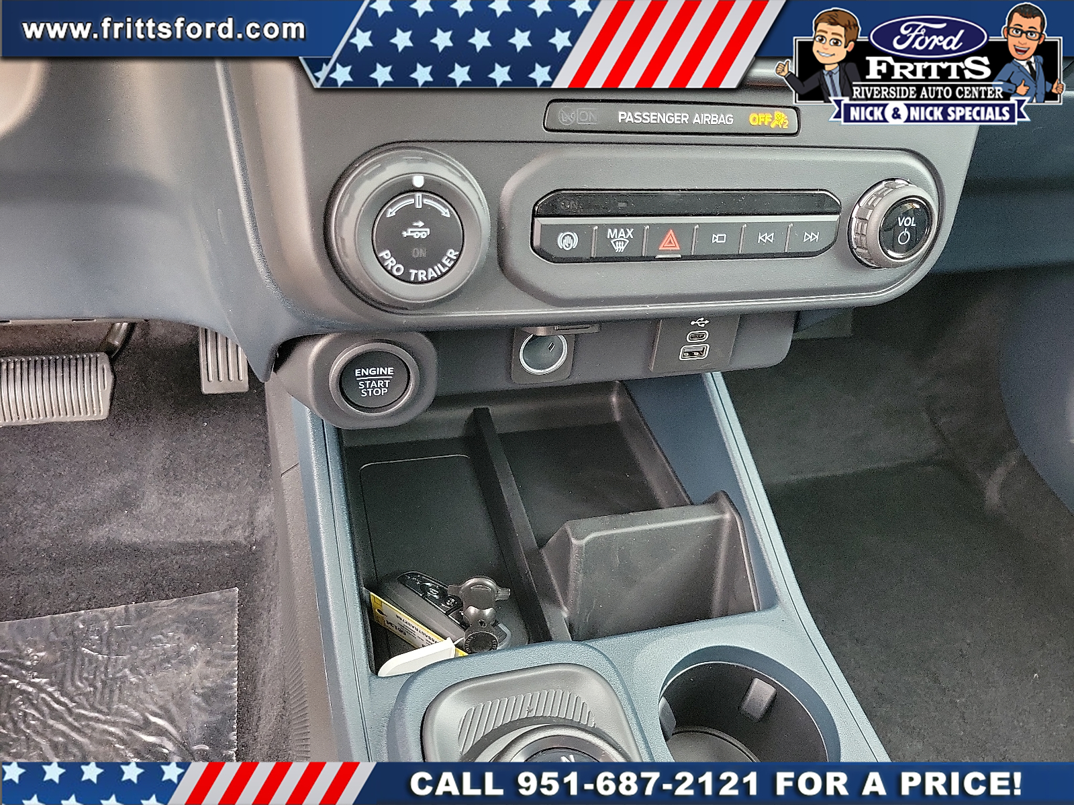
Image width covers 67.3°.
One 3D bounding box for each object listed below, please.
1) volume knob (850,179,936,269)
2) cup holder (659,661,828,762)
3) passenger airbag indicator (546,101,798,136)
[{"bbox_3d":[0.188,-0.092,0.421,0.044,0.044,0.018,-5,20,-17],"label":"volume knob"},{"bbox_3d":[0.093,0.180,0.397,0.086,0.070,0.086,-5,41,-18],"label":"cup holder"},{"bbox_3d":[0.065,-0.132,0.377,0.131,0.013,0.008,-5,20,-17],"label":"passenger airbag indicator"}]

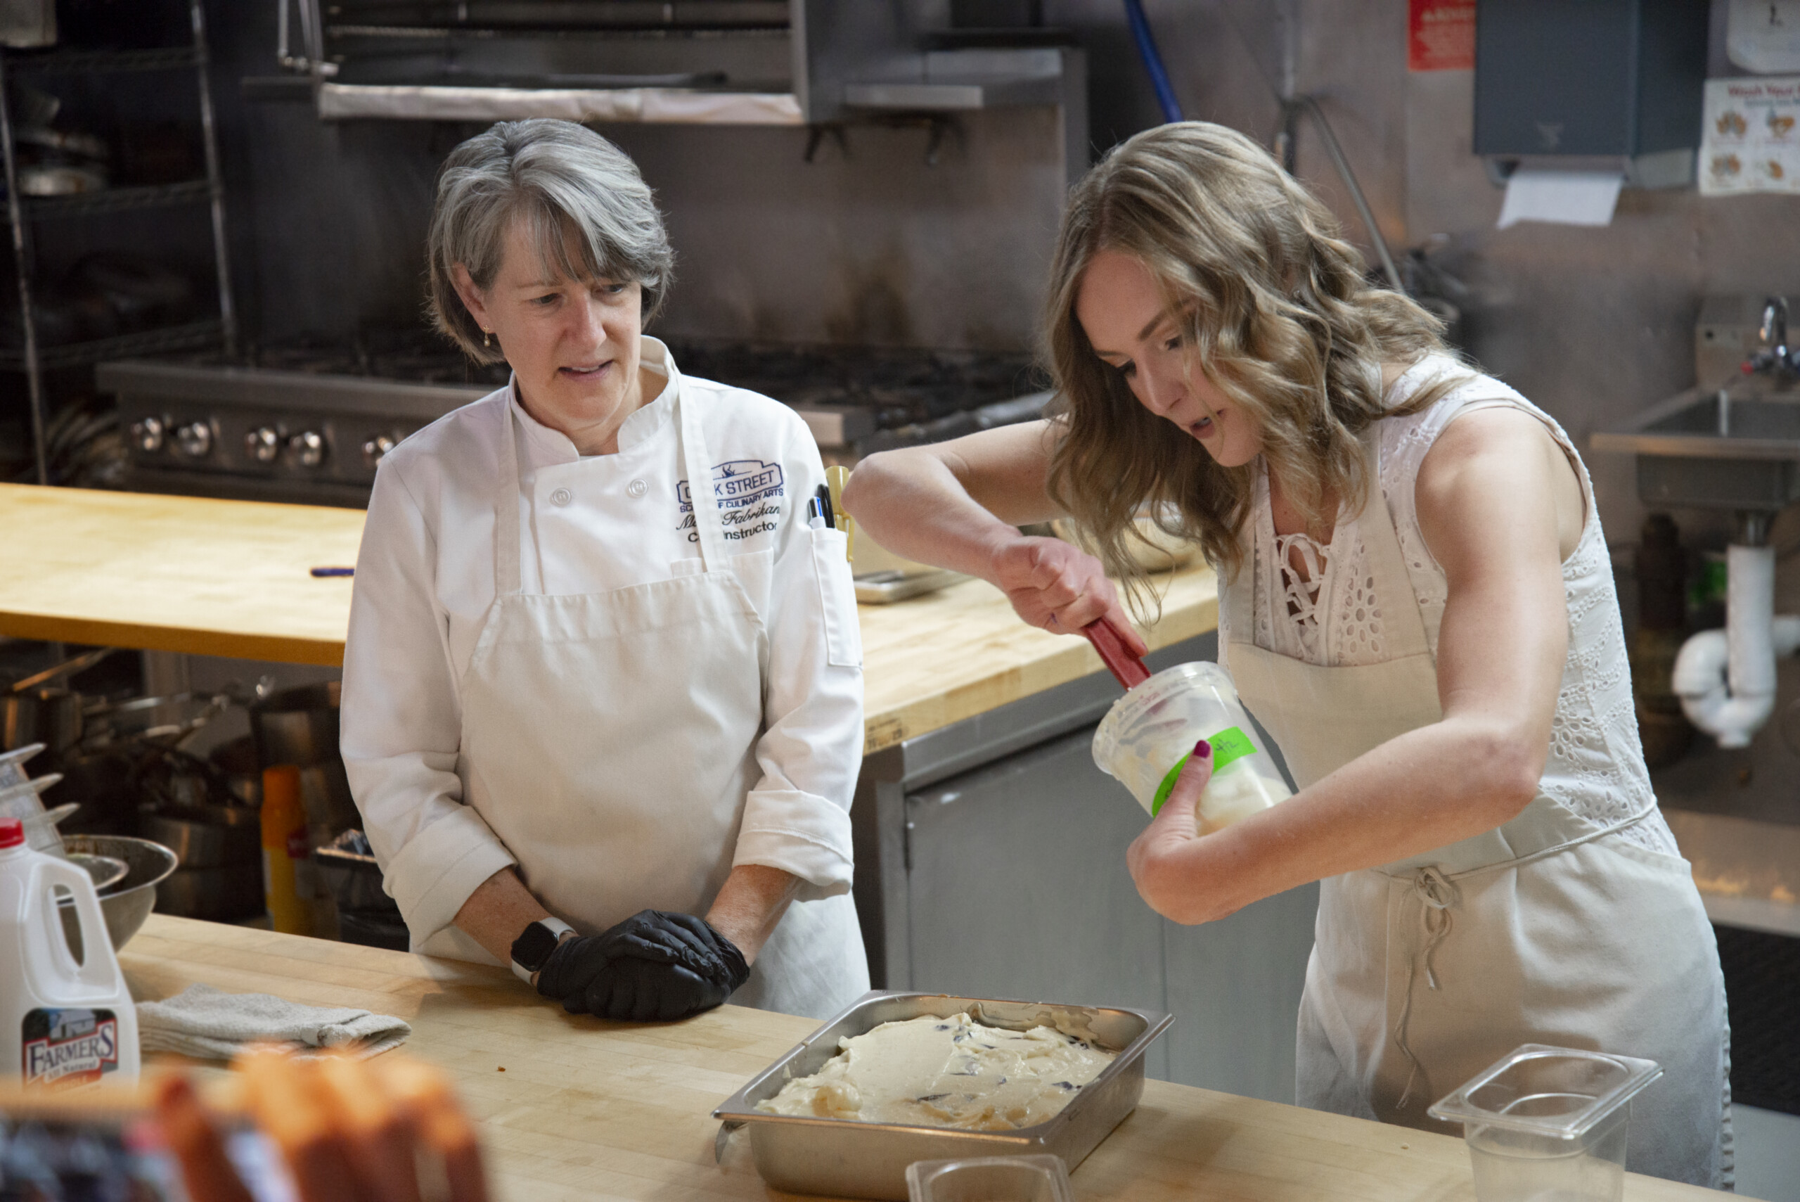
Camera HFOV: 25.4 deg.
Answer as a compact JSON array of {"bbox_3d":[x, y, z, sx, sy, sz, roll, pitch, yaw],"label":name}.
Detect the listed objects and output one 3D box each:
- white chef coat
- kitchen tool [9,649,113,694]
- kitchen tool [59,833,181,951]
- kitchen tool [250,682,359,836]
[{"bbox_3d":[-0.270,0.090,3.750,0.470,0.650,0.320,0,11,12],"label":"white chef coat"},{"bbox_3d":[-1.250,0.103,5.950,0.200,0.030,0.030,-23,19,-22],"label":"kitchen tool"},{"bbox_3d":[-0.800,0.305,3.700,0.268,0.113,0.268,-2,11,0],"label":"kitchen tool"},{"bbox_3d":[-0.858,0.231,5.850,0.210,0.185,0.210,6,14,36],"label":"kitchen tool"}]

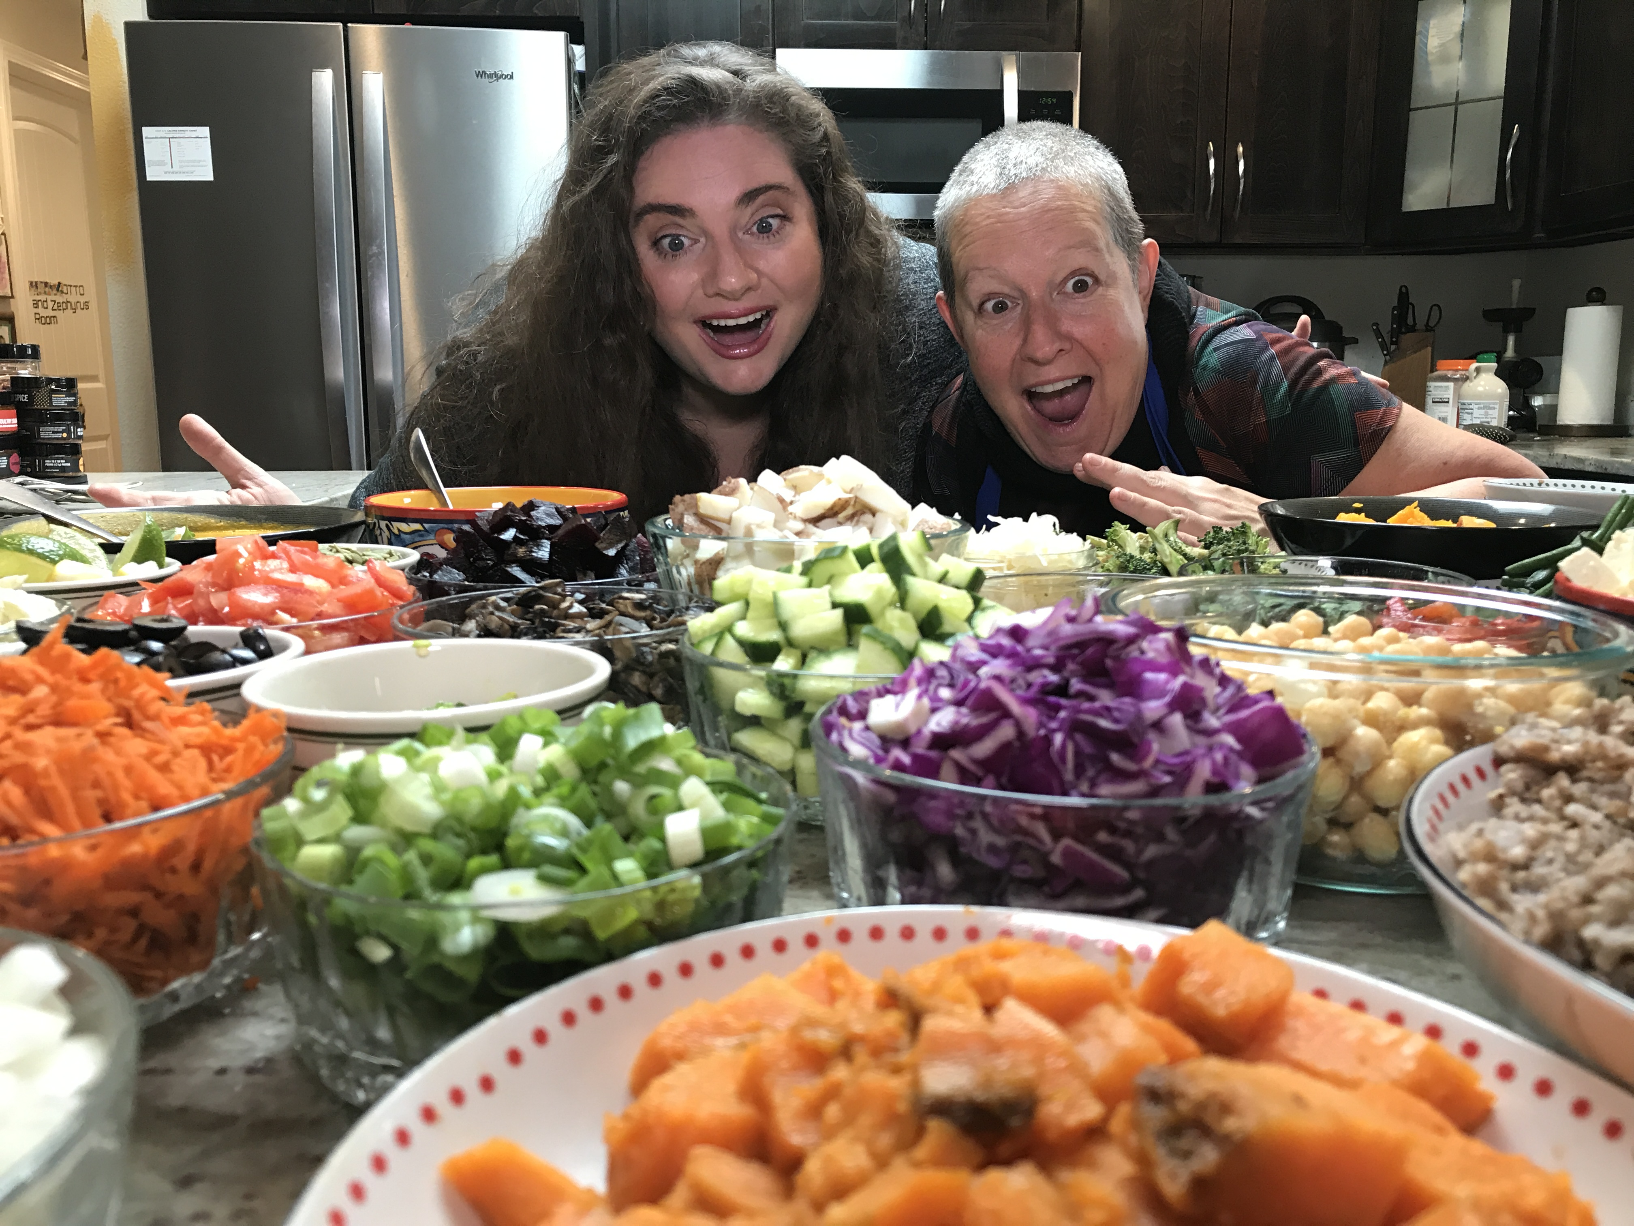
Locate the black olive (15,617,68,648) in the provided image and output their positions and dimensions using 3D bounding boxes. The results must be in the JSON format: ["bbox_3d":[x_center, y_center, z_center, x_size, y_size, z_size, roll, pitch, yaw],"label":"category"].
[{"bbox_3d":[-0.268,0.006,0.458,0.018,0.011,0.018,0,10,0],"label":"black olive"}]

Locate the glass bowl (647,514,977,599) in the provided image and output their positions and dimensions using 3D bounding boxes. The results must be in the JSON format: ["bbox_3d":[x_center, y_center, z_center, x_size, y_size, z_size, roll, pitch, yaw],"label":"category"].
[{"bbox_3d":[-0.004,-0.008,0.632,0.155,0.071,0.155,0,10,0],"label":"glass bowl"}]

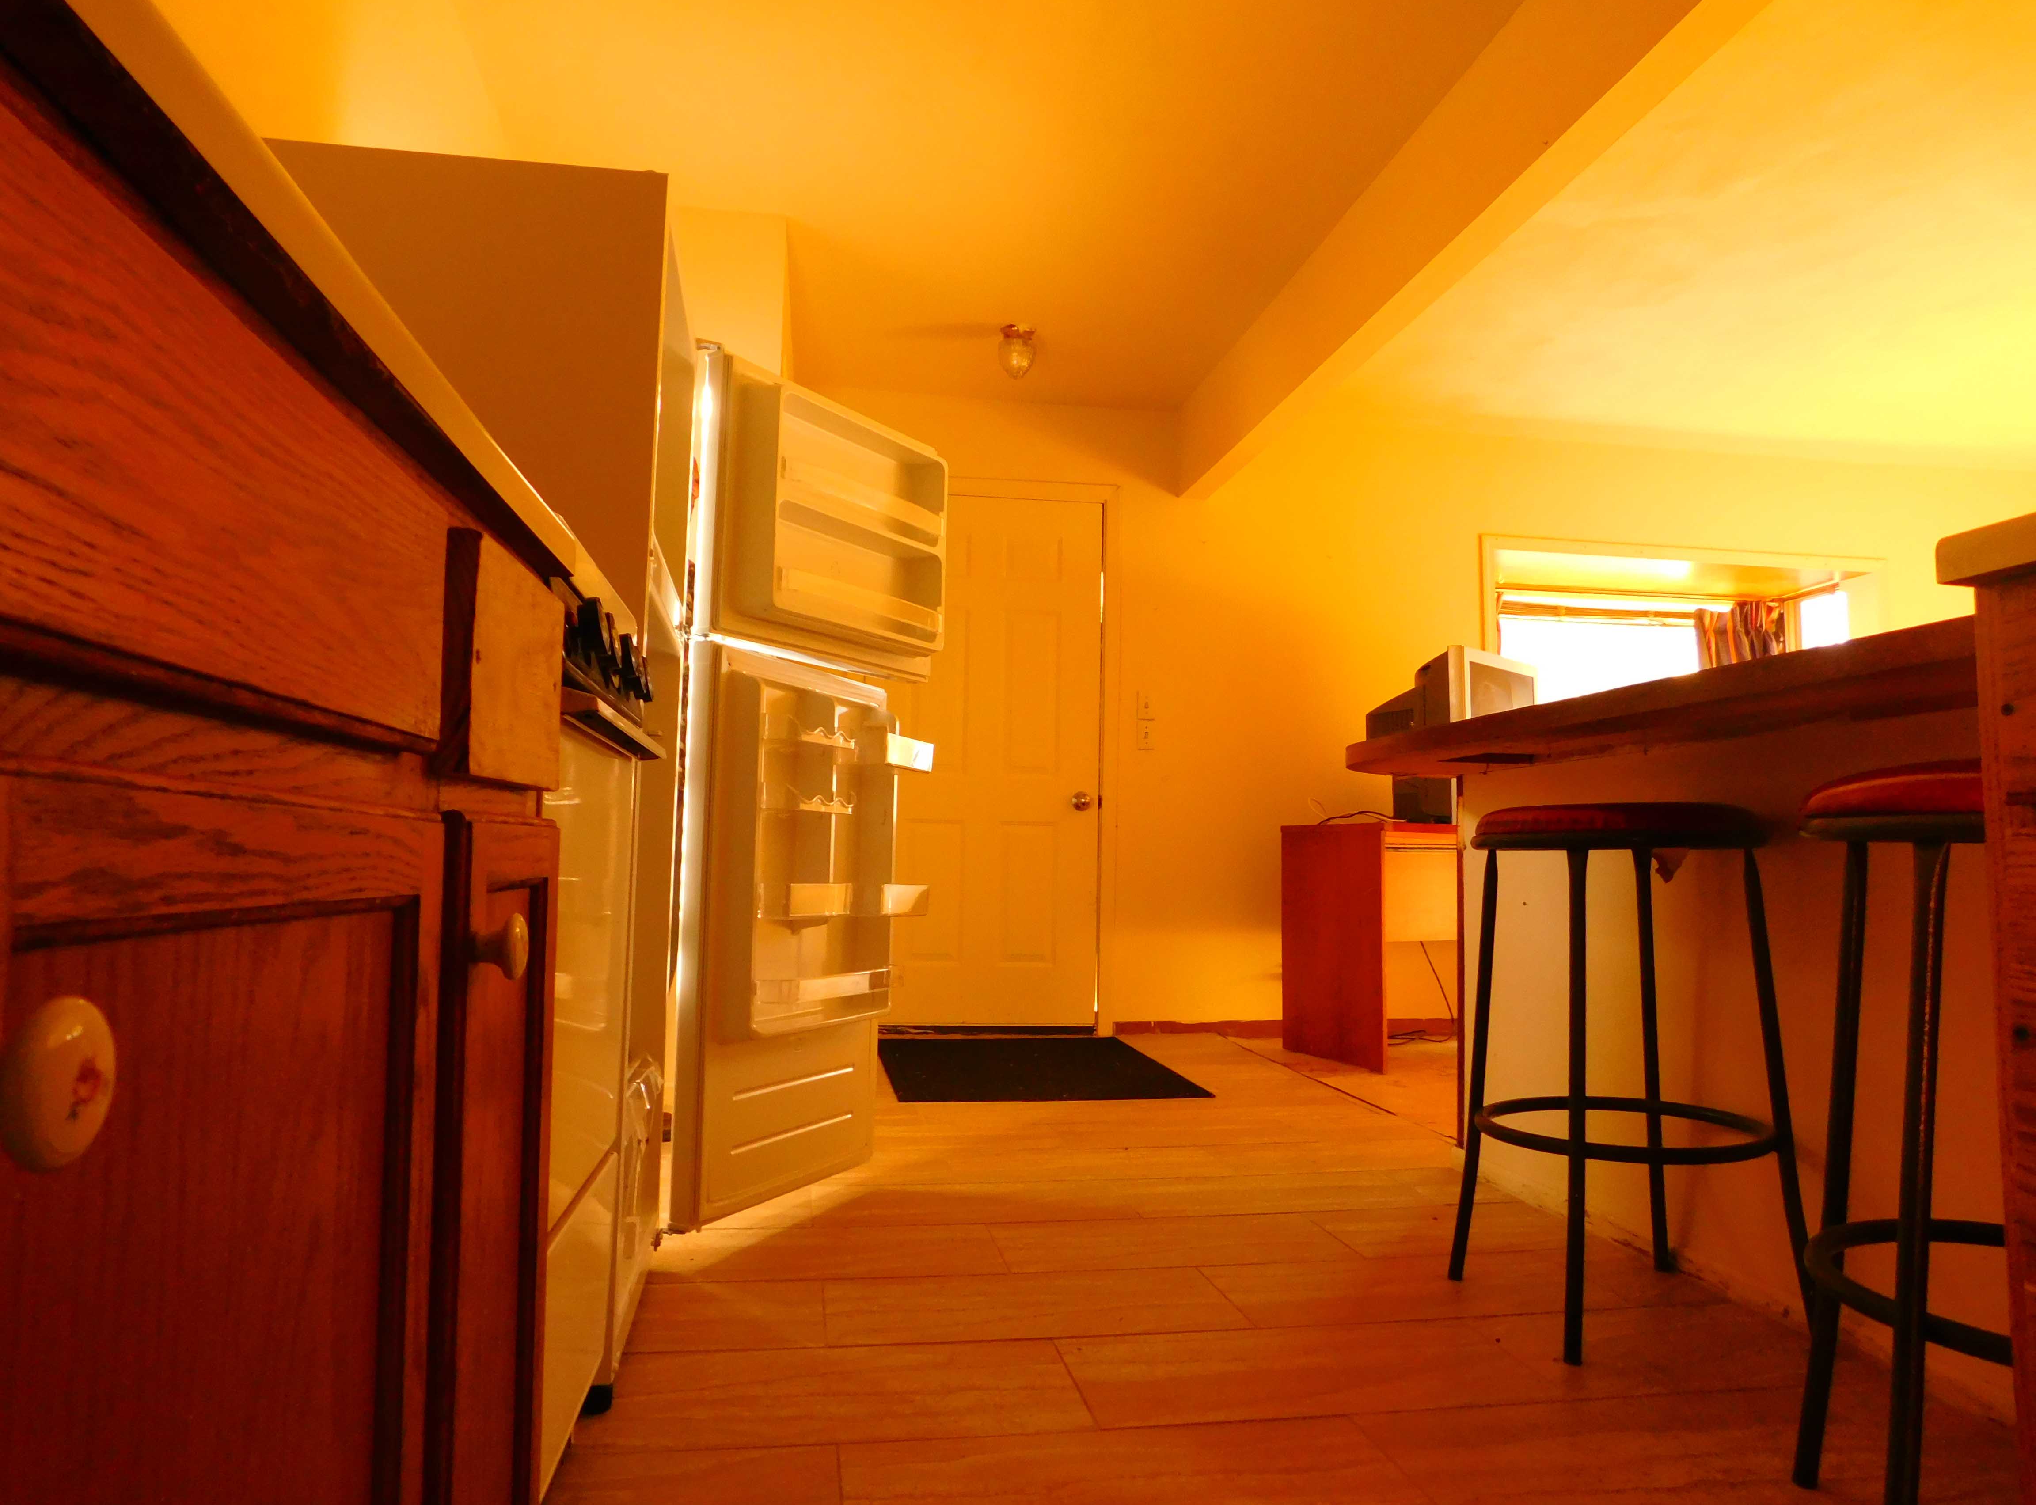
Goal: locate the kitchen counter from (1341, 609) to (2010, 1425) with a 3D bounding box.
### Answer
[{"bbox_3d":[1.097,0.392,2.162,0.640,0.907,2.059,1,-5,-9],"label":"kitchen counter"}]

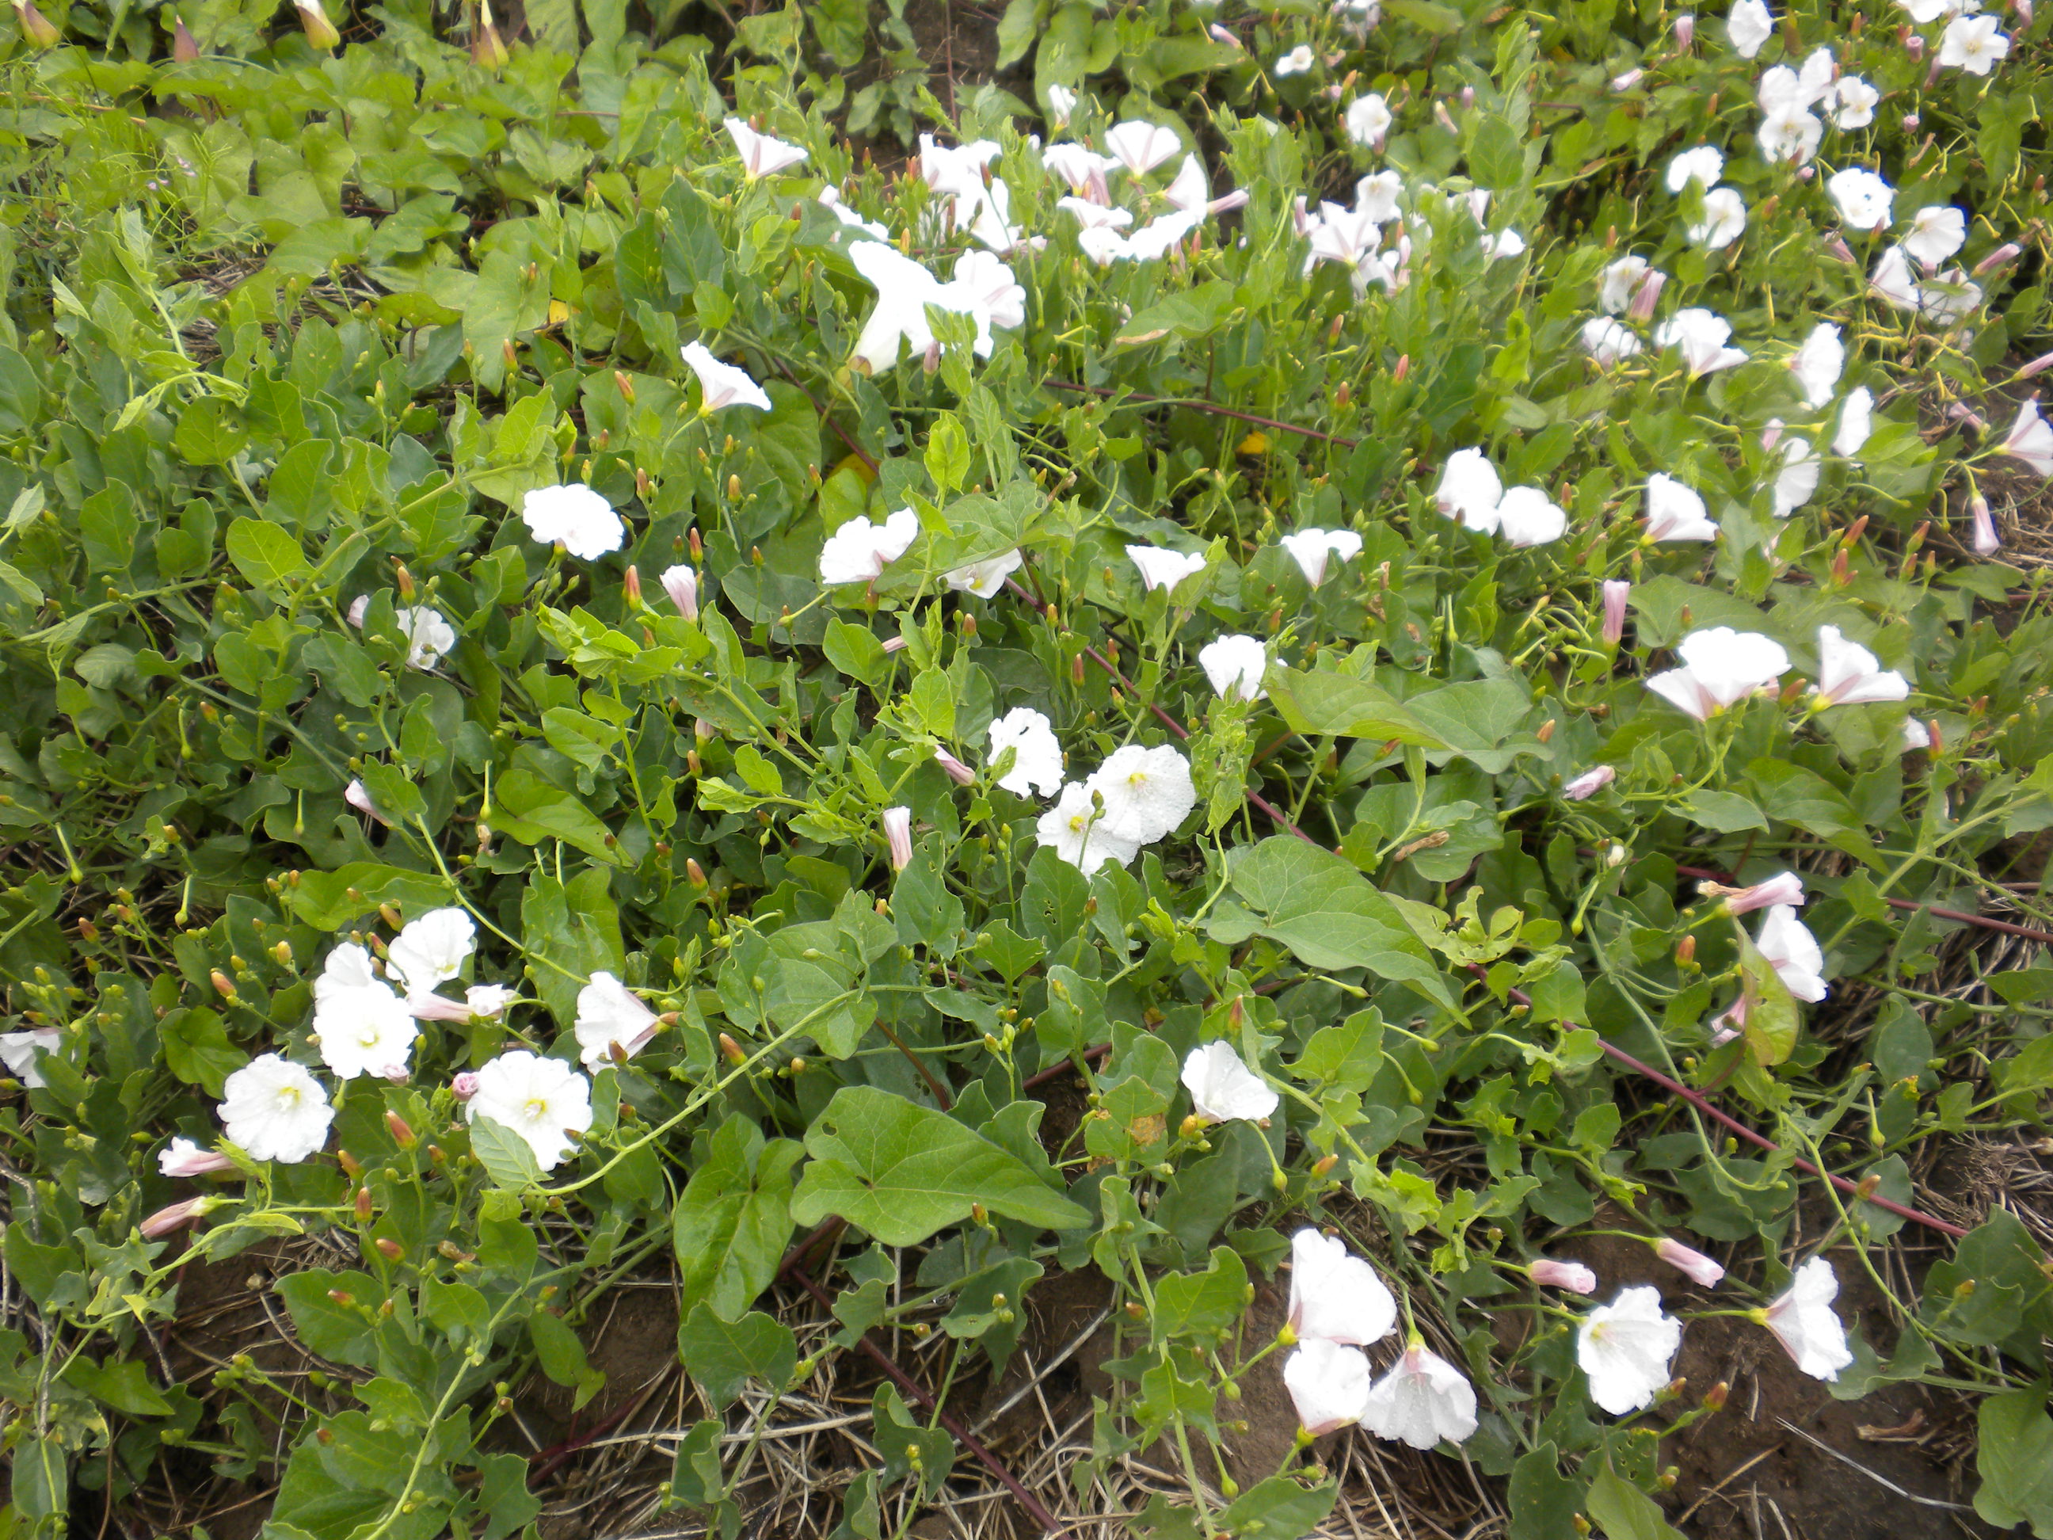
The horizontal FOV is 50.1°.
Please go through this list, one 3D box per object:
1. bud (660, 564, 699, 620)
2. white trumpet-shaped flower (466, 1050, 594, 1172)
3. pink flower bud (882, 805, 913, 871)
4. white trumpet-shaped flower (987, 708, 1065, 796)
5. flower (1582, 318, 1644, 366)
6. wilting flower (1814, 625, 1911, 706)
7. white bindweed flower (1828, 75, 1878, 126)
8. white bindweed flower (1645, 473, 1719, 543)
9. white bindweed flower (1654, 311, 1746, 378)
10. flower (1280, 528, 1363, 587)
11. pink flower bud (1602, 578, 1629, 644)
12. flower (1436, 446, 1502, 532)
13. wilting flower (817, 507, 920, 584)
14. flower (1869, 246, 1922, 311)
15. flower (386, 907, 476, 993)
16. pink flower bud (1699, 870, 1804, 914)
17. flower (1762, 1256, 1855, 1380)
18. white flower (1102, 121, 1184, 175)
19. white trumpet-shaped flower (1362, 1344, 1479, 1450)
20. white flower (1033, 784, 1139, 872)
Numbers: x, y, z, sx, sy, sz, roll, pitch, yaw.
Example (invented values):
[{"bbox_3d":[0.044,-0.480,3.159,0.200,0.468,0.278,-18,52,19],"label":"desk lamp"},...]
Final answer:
[{"bbox_3d":[-0.109,-0.056,0.690,0.011,0.018,0.011,-17,24,-7],"label":"bud"},{"bbox_3d":[-0.122,0.084,0.540,0.030,0.018,0.030,-13,83,-15],"label":"white trumpet-shaped flower"},{"bbox_3d":[-0.038,0.020,0.635,0.009,0.018,0.009,-9,29,-4],"label":"pink flower bud"},{"bbox_3d":[-0.002,-0.004,0.680,0.027,0.017,0.027,-15,79,-15],"label":"white trumpet-shaped flower"},{"bbox_3d":[0.262,-0.190,0.982,0.028,0.021,0.028,2,3,2],"label":"flower"},{"bbox_3d":[0.261,-0.033,0.685,0.022,0.029,0.031,-48,51,9],"label":"wilting flower"},{"bbox_3d":[0.376,-0.302,1.000,0.024,0.024,0.017,14,2,16],"label":"white bindweed flower"},{"bbox_3d":[0.221,-0.085,0.760,0.019,0.031,0.031,-46,46,15],"label":"white bindweed flower"},{"bbox_3d":[0.225,-0.142,0.730,0.029,0.018,0.026,6,15,0],"label":"white bindweed flower"},{"bbox_3d":[0.099,-0.071,0.740,0.029,0.018,0.029,3,7,4],"label":"flower"},{"bbox_3d":[0.188,-0.050,0.700,0.008,0.021,0.008,14,28,14],"label":"pink flower bud"},{"bbox_3d":[0.173,-0.107,0.883,0.024,0.035,0.035,-30,47,-1],"label":"flower"},{"bbox_3d":[-0.054,-0.080,0.846,0.041,0.041,0.025,-30,82,-28],"label":"wilting flower"},{"bbox_3d":[0.402,-0.225,1.023,0.022,0.032,0.032,-20,41,16],"label":"flower"},{"bbox_3d":[-0.168,0.056,0.635,0.028,0.018,0.028,-39,53,-9],"label":"flower"},{"bbox_3d":[0.218,0.037,0.659,0.029,0.012,0.012,-18,37,25],"label":"pink flower bud"},{"bbox_3d":[0.223,0.158,0.631,0.024,0.035,0.035,-6,42,12],"label":"flower"},{"bbox_3d":[0.046,-0.245,0.870,0.031,0.018,0.031,2,3,2],"label":"white flower"},{"bbox_3d":[0.095,0.151,0.530,0.027,0.027,0.021,-3,84,-3],"label":"white trumpet-shaped flower"},{"bbox_3d":[0.017,0.019,0.655,0.029,0.018,0.029,-9,77,-9],"label":"white flower"}]

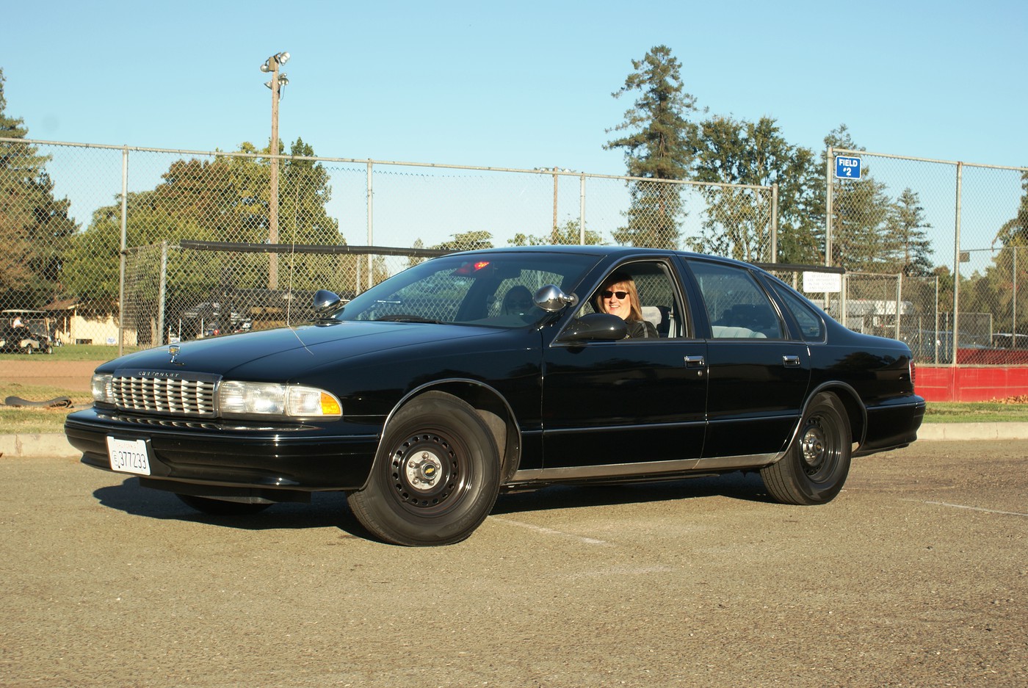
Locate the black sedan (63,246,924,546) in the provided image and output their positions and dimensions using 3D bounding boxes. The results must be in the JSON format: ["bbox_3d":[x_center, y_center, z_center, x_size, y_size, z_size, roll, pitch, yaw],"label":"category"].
[{"bbox_3d":[0.230,0.178,8.280,2.000,1.415,5.430,1,1,44],"label":"black sedan"}]

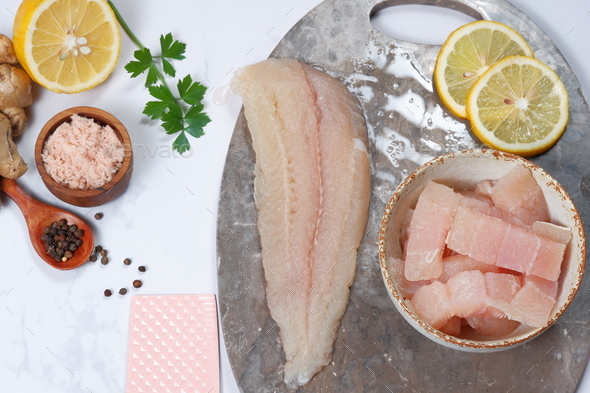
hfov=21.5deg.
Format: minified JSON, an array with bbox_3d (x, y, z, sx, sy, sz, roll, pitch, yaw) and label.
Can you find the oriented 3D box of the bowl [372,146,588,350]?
[{"bbox_3d":[0.114,0.039,0.970,0.125,0.056,0.125,0,73,0],"label":"bowl"}]

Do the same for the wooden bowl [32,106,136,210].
[{"bbox_3d":[-0.135,-0.024,1.008,0.062,0.035,0.062,0,73,0],"label":"wooden bowl"}]

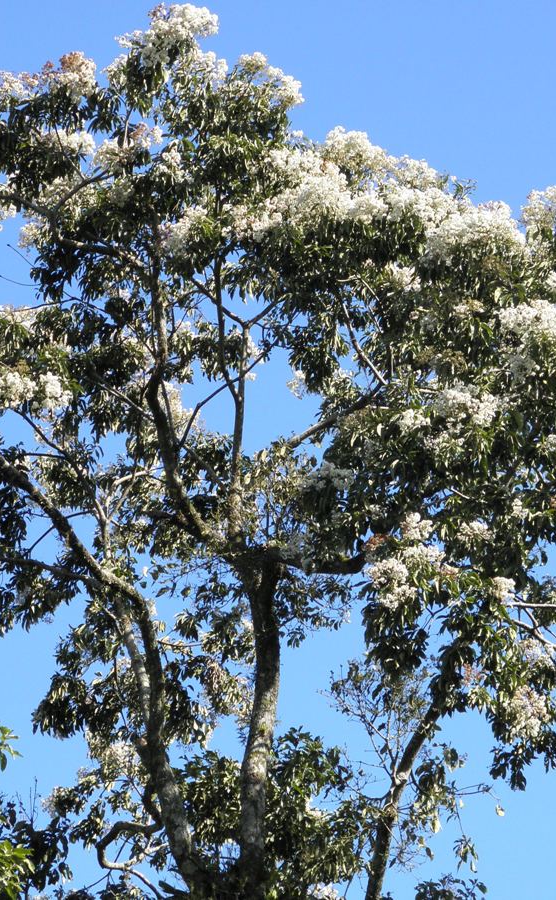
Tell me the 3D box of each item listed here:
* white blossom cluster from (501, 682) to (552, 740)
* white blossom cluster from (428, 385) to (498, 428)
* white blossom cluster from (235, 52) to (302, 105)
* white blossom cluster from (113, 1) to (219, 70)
[{"bbox_3d":[1.826,1.936,27.000,0.382,0.422,0.344,0,-25,0],"label":"white blossom cluster"},{"bbox_3d":[1.363,-0.320,27.000,0.544,0.273,0.434,0,-25,0],"label":"white blossom cluster"},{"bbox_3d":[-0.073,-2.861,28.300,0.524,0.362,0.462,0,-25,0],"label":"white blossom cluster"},{"bbox_3d":[-0.851,-3.185,28.300,0.816,0.453,0.670,0,-25,0],"label":"white blossom cluster"}]

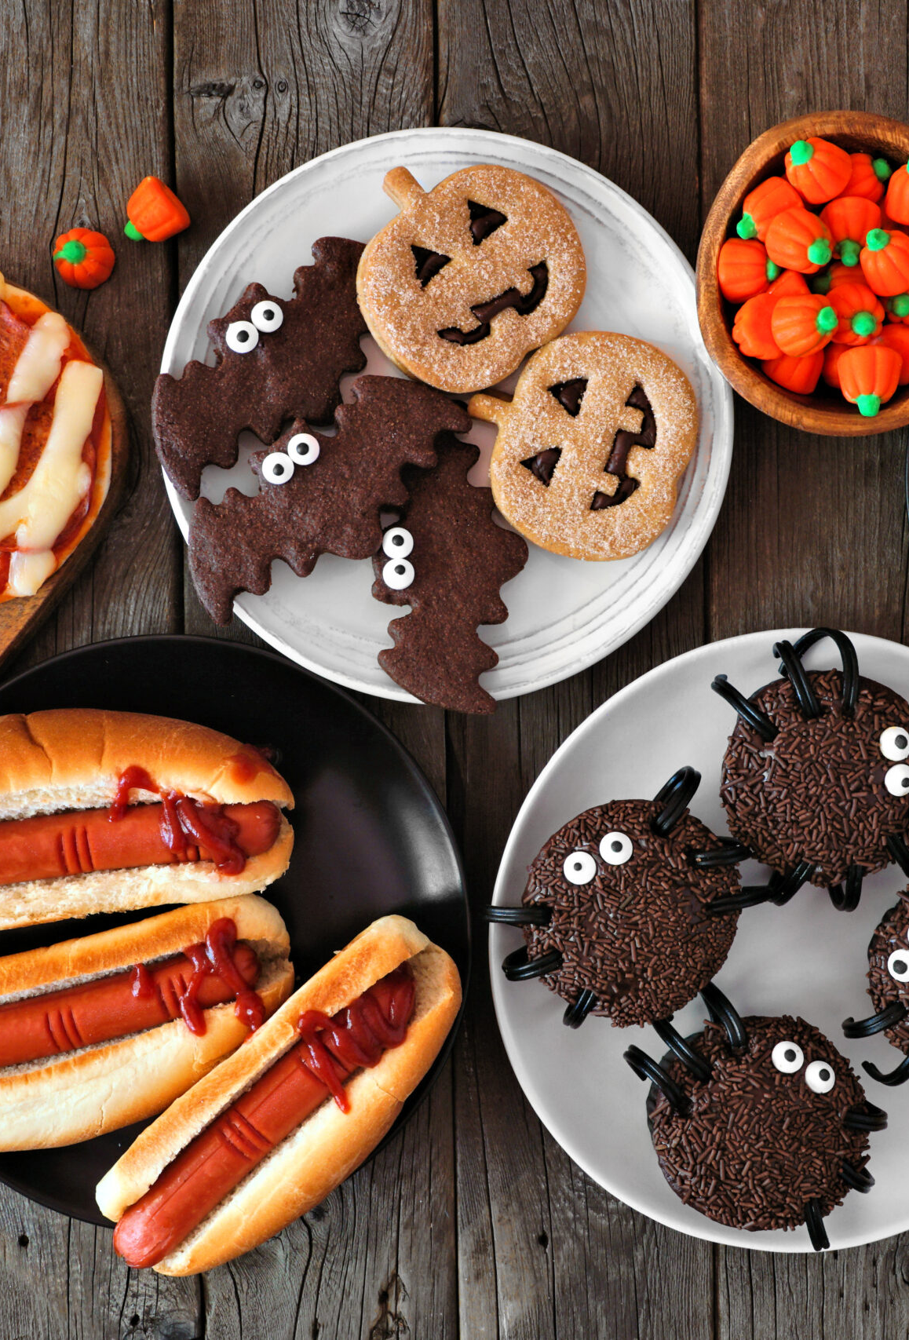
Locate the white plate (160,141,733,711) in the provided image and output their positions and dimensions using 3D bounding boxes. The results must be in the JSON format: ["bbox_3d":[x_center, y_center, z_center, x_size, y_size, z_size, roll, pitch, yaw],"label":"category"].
[{"bbox_3d":[-0.002,-0.087,0.688,0.195,0.020,0.195,0,92,0],"label":"white plate"}]

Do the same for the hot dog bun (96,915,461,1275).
[{"bbox_3d":[-0.054,0.141,0.651,0.147,0.050,0.058,-45,91,1],"label":"hot dog bun"}]

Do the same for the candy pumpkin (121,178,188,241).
[{"bbox_3d":[-0.099,-0.153,0.666,0.021,0.021,0.021,45,103,-1],"label":"candy pumpkin"}]

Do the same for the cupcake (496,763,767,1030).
[{"bbox_3d":[0.056,0.078,0.649,0.088,0.052,0.071,-29,92,1],"label":"cupcake"}]

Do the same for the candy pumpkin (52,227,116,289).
[{"bbox_3d":[-0.127,-0.141,0.687,0.021,0.018,0.021,0,92,0],"label":"candy pumpkin"}]

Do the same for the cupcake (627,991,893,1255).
[{"bbox_3d":[0.096,0.144,0.651,0.088,0.052,0.071,36,92,-1],"label":"cupcake"}]

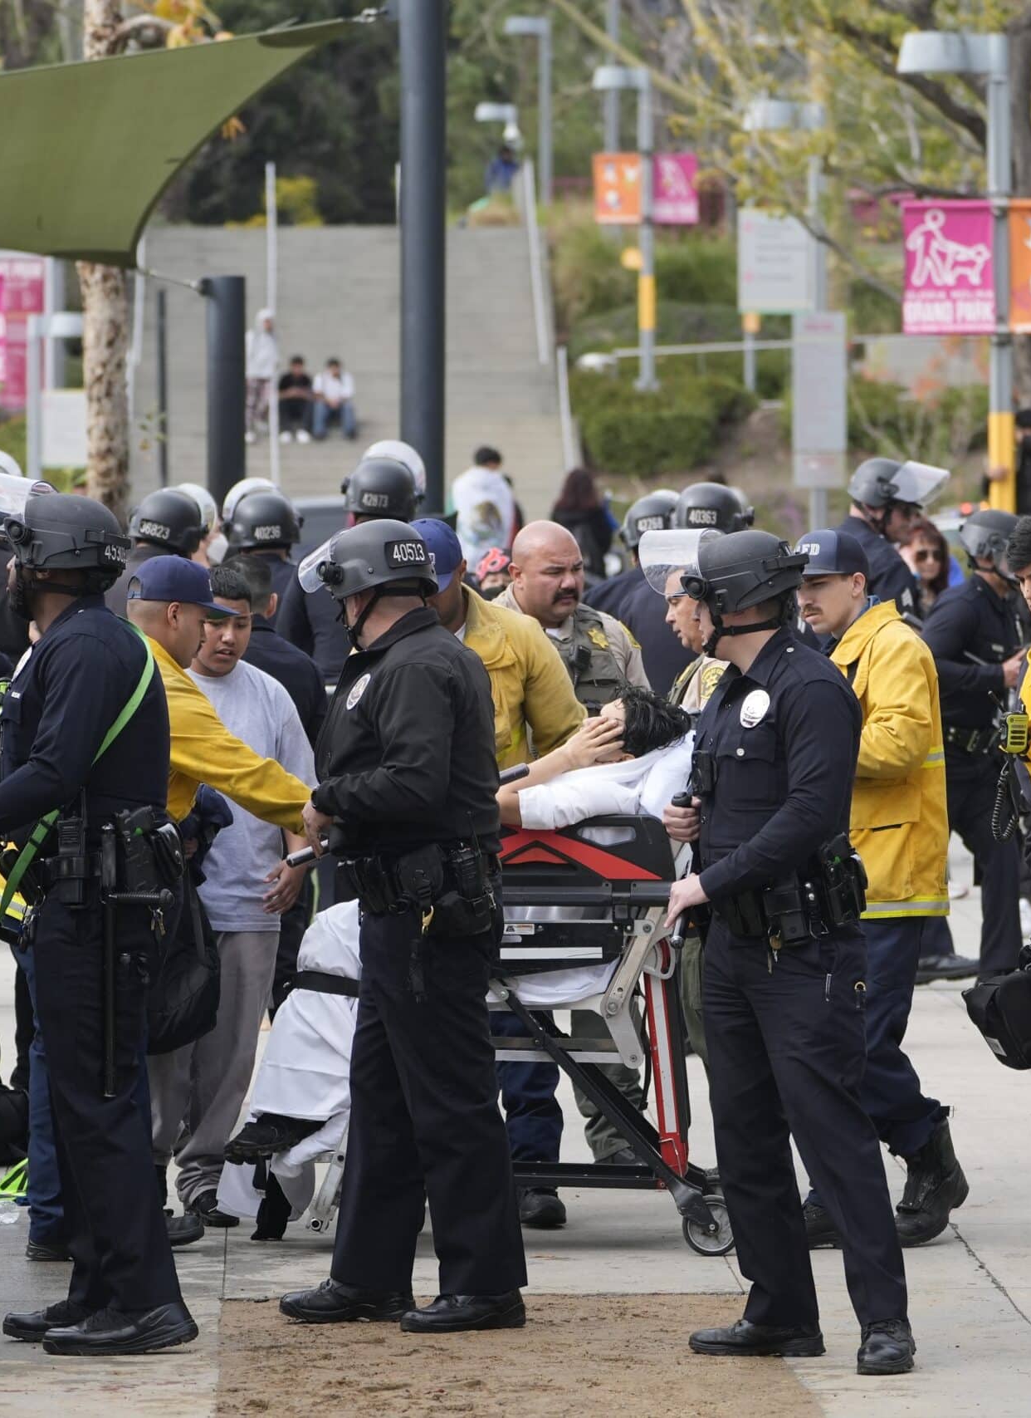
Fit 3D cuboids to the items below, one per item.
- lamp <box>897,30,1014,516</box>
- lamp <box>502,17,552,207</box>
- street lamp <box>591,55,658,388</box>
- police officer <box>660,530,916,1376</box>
[{"bbox_3d":[2.854,-2.312,56.000,0.750,4.200,0.320,0,1,0],"label":"lamp"},{"bbox_3d":[0.199,-9.072,138.000,0.760,4.000,0.320,0,1,0],"label":"lamp"},{"bbox_3d":[1.411,-6.186,111.000,0.780,4.220,0.500,0,1,-1],"label":"street lamp"},{"bbox_3d":[0.594,0.535,19.100,0.480,1.850,0.540,-1,1,-30],"label":"police officer"}]

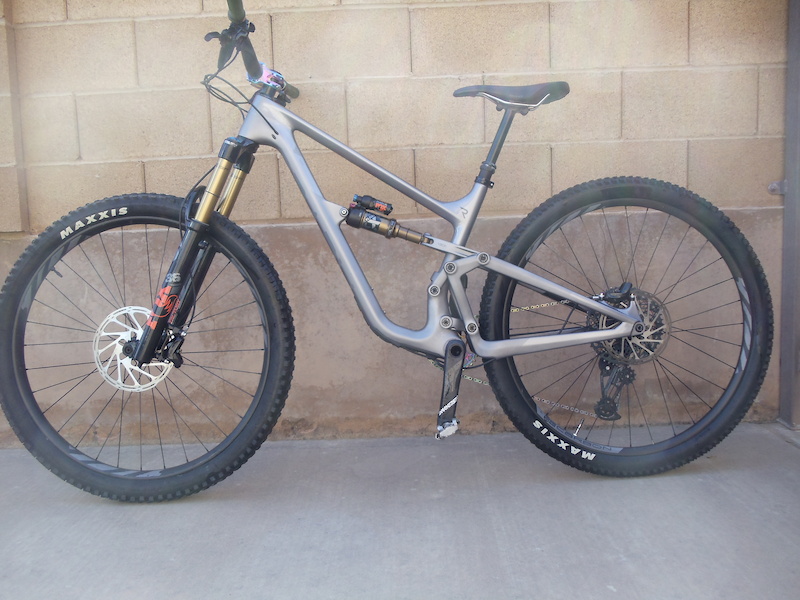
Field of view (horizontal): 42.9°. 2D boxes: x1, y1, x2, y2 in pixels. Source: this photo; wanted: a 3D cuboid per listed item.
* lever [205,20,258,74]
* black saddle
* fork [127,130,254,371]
[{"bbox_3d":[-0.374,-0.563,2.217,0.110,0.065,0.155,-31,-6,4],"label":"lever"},{"bbox_3d":[0.273,-0.500,2.483,0.278,0.060,0.145,-2,2,-4],"label":"black saddle"},{"bbox_3d":[-0.490,-0.121,2.433,0.110,0.595,0.185,23,0,7],"label":"fork"}]

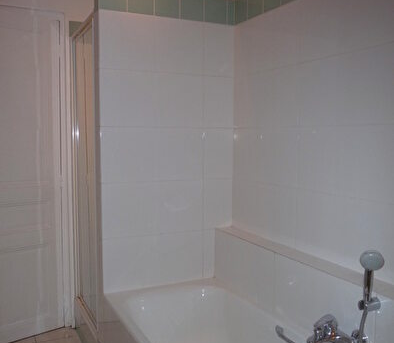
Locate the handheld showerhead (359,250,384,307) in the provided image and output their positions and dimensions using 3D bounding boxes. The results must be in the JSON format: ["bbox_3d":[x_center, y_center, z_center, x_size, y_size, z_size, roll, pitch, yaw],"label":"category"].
[{"bbox_3d":[0.606,0.374,1.475,0.065,0.205,0.085,-4,7,-44],"label":"handheld showerhead"}]

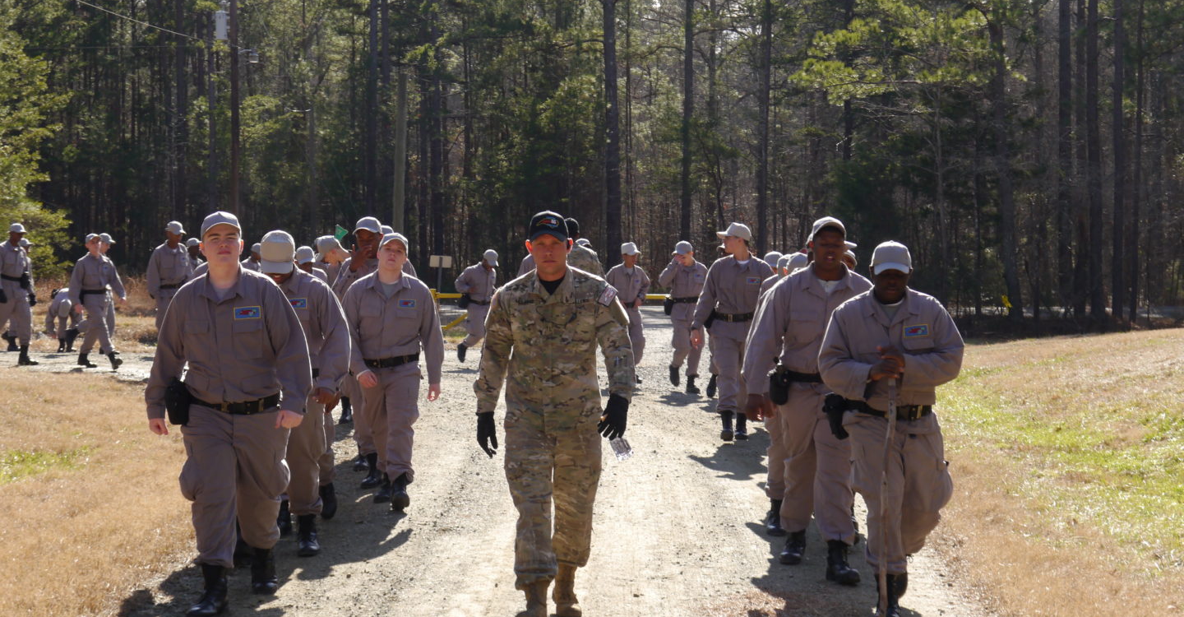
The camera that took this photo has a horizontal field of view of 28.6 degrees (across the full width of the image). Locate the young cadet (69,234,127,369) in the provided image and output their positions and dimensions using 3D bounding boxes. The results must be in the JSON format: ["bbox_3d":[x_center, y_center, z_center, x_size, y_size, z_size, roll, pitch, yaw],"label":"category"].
[{"bbox_3d":[-6.377,-0.089,30.000,0.750,1.766,0.580,1,2,42],"label":"young cadet"}]

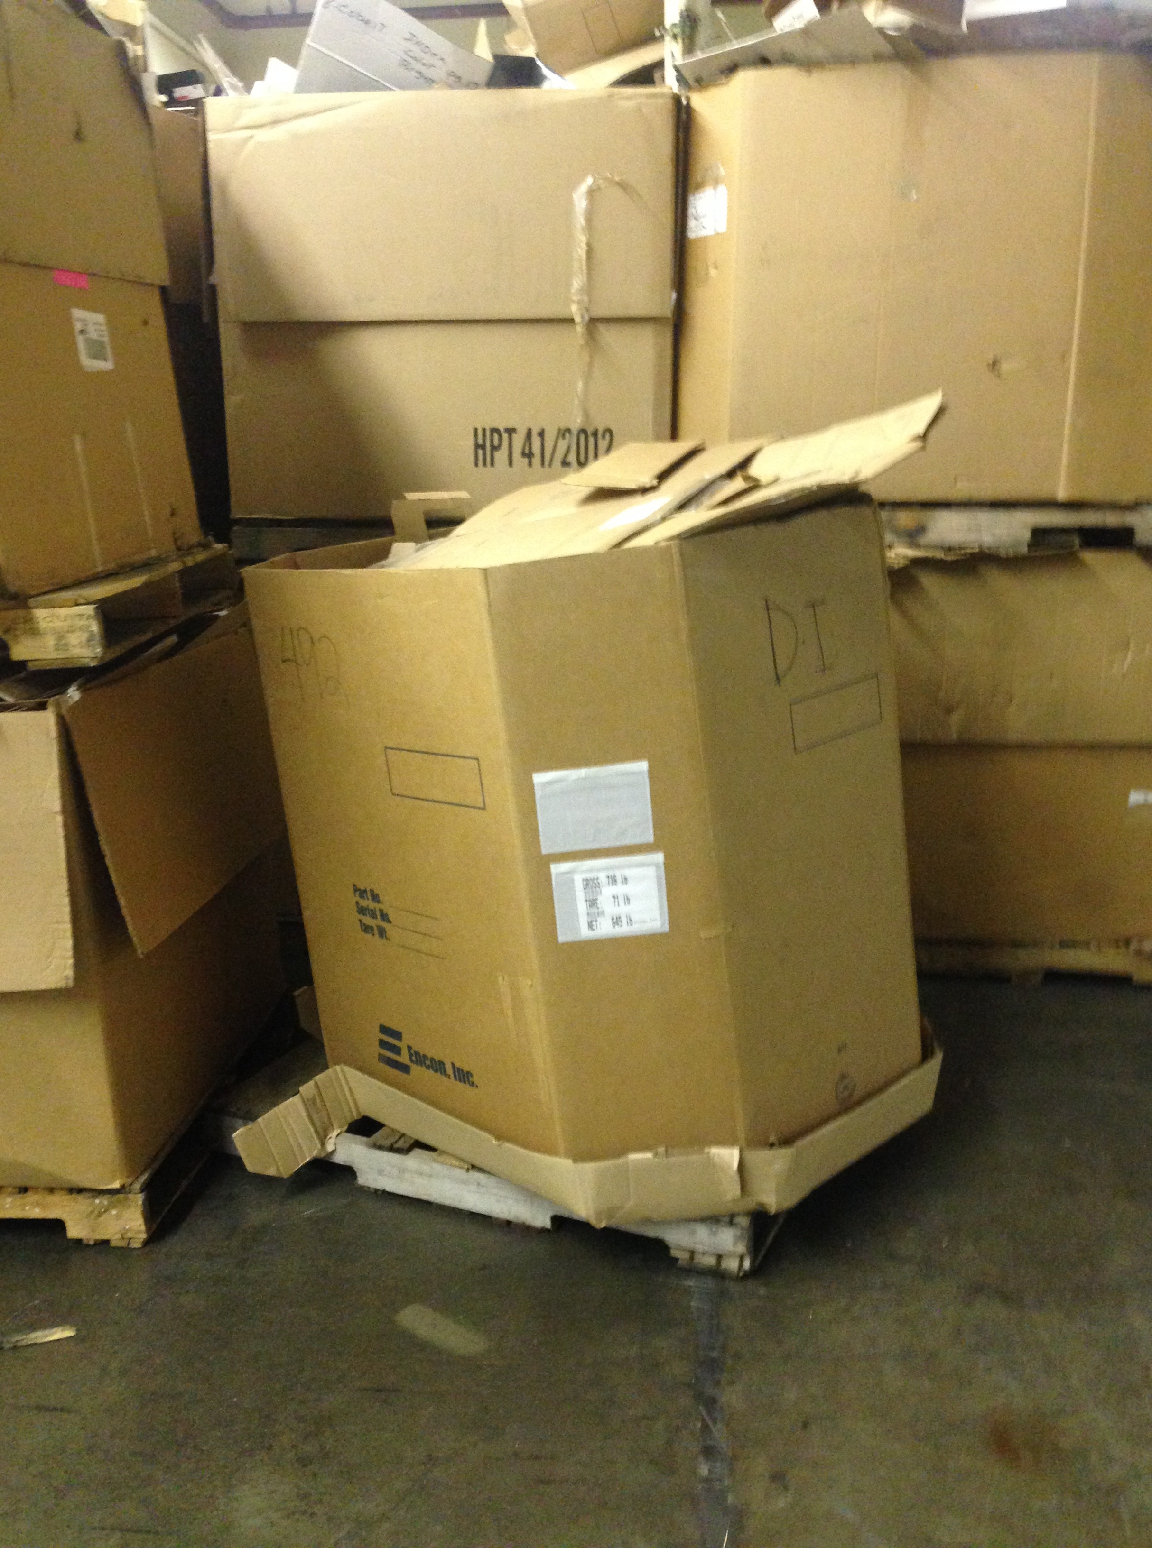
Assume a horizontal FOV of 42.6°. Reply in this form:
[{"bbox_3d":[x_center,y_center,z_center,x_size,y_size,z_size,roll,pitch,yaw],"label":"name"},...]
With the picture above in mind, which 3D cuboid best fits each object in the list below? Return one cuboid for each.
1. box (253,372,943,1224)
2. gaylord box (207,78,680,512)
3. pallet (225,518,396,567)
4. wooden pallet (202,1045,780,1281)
[{"bbox_3d":[0.025,0.066,3.160,0.987,1.230,1.242,-18,17,-39],"label":"box"},{"bbox_3d":[-0.310,-1.341,4.404,1.214,1.069,1.020,1,14,4],"label":"gaylord box"},{"bbox_3d":[-0.307,-0.757,4.548,1.214,0.134,1.016,1,14,4],"label":"pallet"},{"bbox_3d":[-0.043,0.697,3.392,1.219,0.134,1.016,6,15,22],"label":"wooden pallet"}]

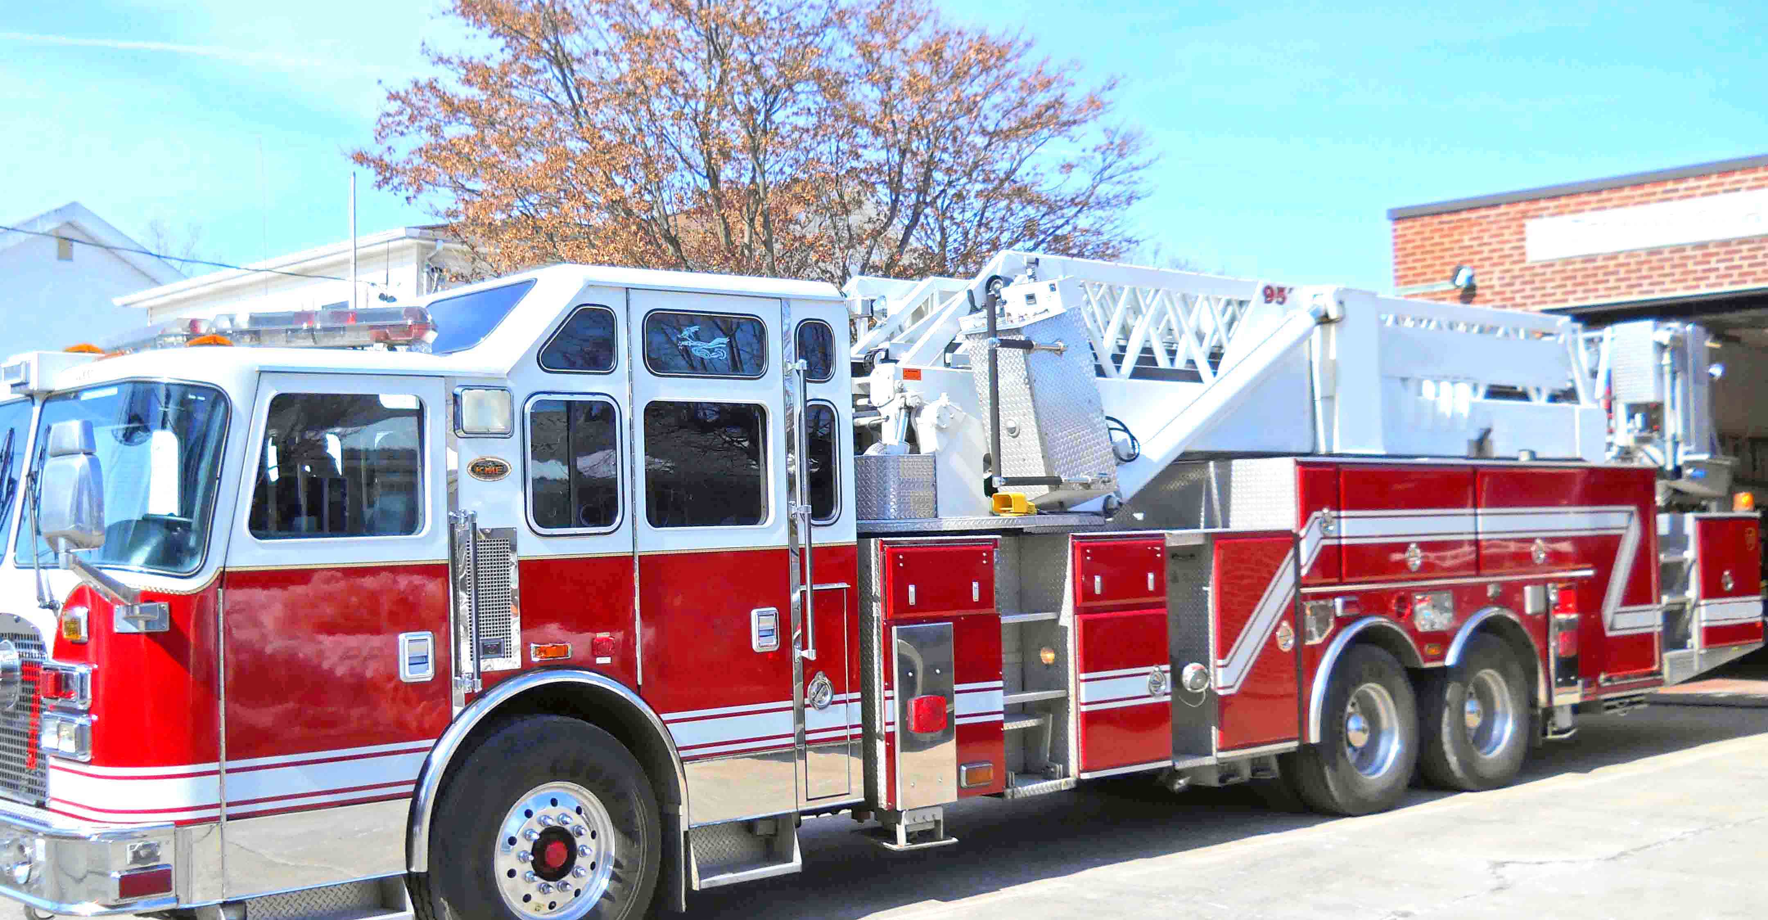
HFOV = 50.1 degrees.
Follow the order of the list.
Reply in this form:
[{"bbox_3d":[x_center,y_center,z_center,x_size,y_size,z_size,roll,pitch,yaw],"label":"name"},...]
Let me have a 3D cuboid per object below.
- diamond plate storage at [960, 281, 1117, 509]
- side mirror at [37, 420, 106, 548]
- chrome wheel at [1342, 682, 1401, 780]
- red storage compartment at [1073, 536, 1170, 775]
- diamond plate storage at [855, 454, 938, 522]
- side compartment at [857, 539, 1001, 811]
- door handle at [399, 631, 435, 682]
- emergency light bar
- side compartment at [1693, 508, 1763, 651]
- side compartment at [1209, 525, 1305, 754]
[{"bbox_3d":[0.834,-0.350,10.474,0.620,1.170,0.500,-10,5,-42],"label":"diamond plate storage"},{"bbox_3d":[-2.854,0.090,6.635,0.220,0.470,0.140,-3,-3,27],"label":"side mirror"},{"bbox_3d":[2.961,1.689,11.811,0.600,0.600,0.230,0,-2,-42],"label":"chrome wheel"},{"bbox_3d":[1.128,1.040,10.316,0.780,1.260,0.480,0,-2,-42],"label":"red storage compartment"},{"bbox_3d":[-0.062,0.147,9.736,0.550,0.320,0.450,0,-3,-41],"label":"diamond plate storage"},{"bbox_3d":[0.139,1.036,9.449,0.830,1.305,0.520,0,-2,-42],"label":"side compartment"},{"bbox_3d":[-1.808,0.767,7.348,0.150,0.192,0.055,0,-2,-42],"label":"door handle"},{"bbox_3d":[-2.897,-0.484,8.456,0.900,0.190,2.150,0,-3,-41],"label":"emergency light bar"},{"bbox_3d":[6.706,0.976,15.466,1.170,1.080,0.500,0,-3,-41],"label":"side compartment"},{"bbox_3d":[2.004,1.056,11.107,0.800,1.240,0.480,0,-2,-42],"label":"side compartment"}]

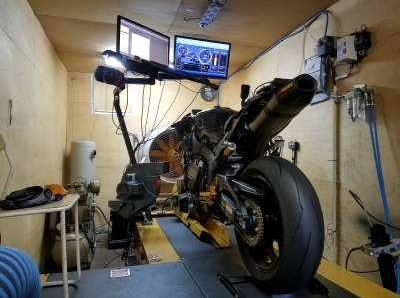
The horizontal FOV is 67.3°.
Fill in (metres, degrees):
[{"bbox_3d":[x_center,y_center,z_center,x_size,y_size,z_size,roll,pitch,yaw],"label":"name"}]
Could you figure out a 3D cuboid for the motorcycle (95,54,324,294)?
[{"bbox_3d":[0.161,0.152,2.110,0.700,1.070,2.030,0,-1,-16],"label":"motorcycle"}]

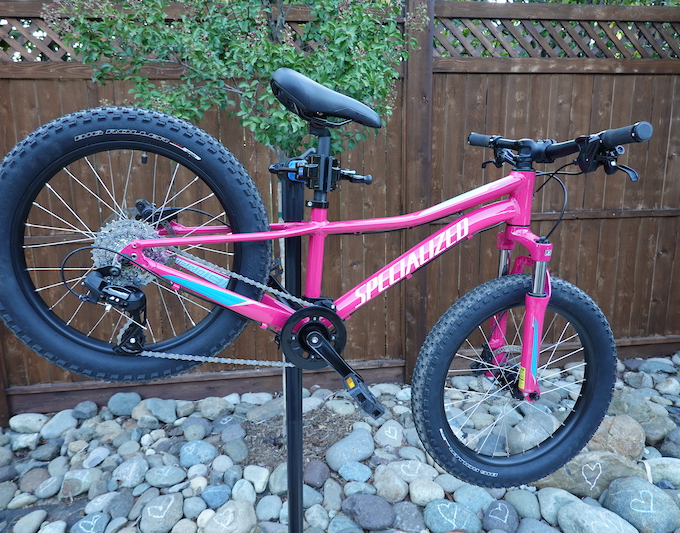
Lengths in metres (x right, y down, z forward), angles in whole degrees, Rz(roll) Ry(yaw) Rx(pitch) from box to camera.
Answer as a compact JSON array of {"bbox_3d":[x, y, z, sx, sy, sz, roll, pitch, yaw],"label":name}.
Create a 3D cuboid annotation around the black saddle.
[{"bbox_3d":[-0.025,-0.320,1.061,0.240,0.070,0.145,21,7,-15],"label":"black saddle"}]

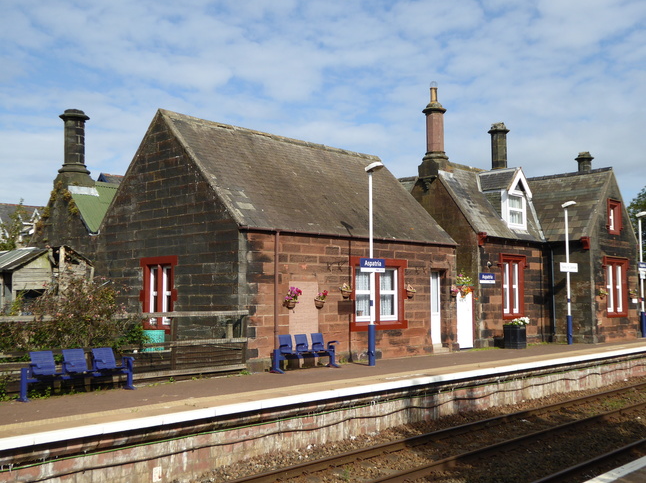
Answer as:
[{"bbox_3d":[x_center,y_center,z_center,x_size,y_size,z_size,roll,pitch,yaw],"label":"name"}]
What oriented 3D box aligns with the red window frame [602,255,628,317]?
[{"bbox_3d":[12.399,1.924,29.239,2.450,2.500,0.200,4,-6,-45],"label":"red window frame"}]

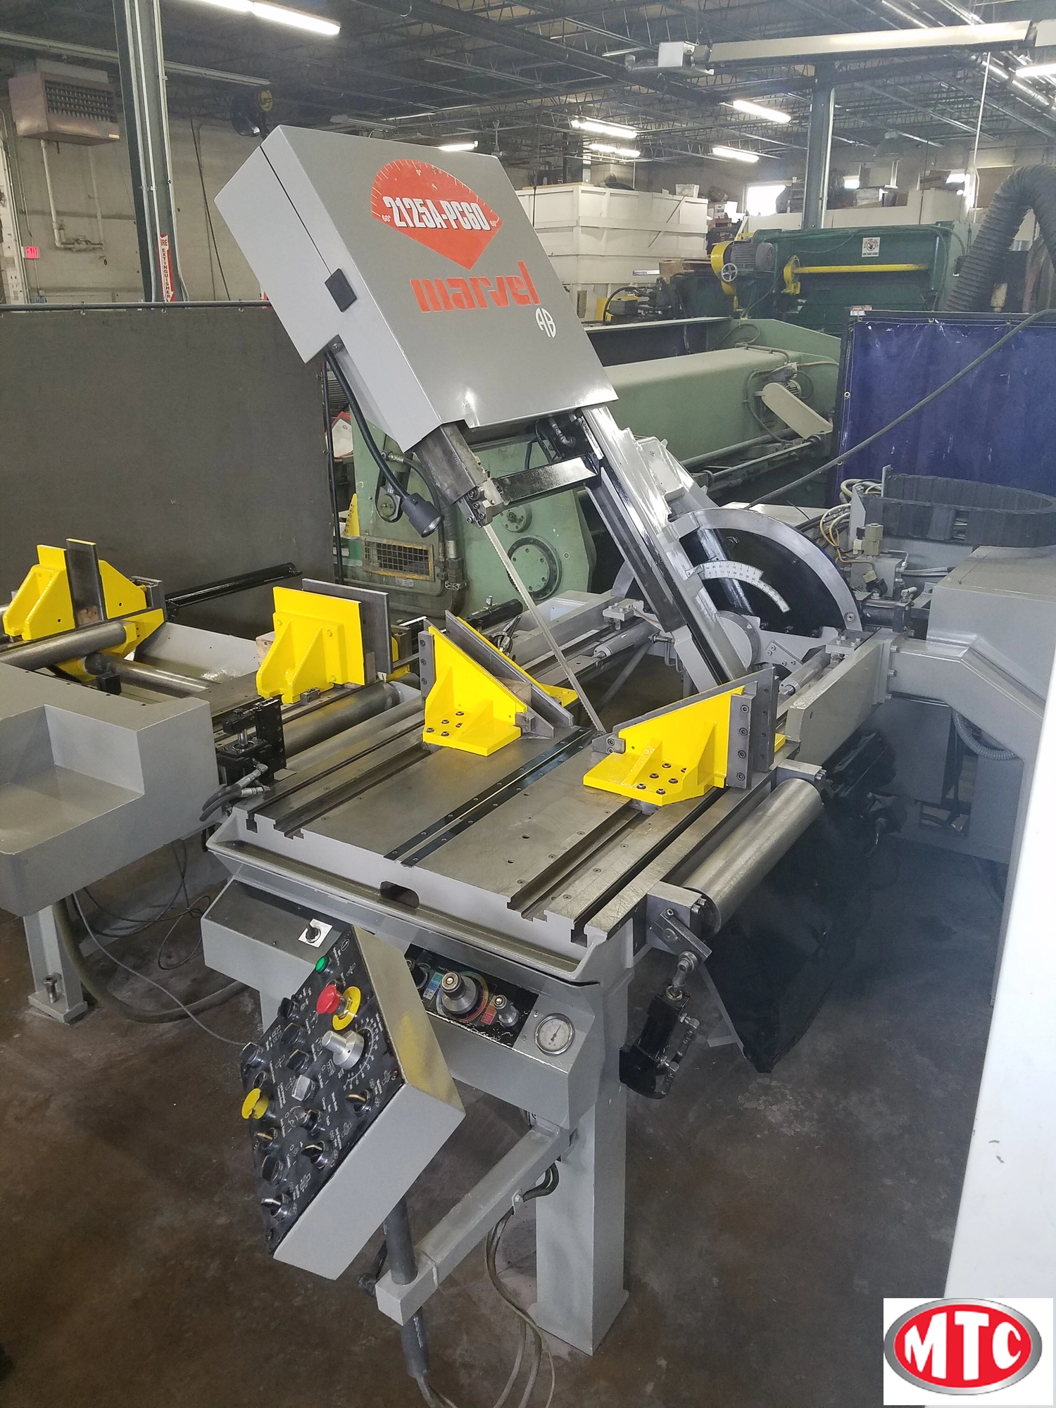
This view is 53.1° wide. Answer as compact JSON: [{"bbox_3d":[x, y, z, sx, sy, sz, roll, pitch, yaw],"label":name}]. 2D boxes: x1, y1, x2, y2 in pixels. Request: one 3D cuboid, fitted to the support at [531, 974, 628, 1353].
[{"bbox_3d":[0.089,0.740,1.722,0.113,0.700,0.115,12,24,31],"label":"support"}]

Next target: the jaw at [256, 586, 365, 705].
[{"bbox_3d":[-0.588,-0.143,2.688,0.305,0.246,0.185,12,24,31],"label":"jaw"}]

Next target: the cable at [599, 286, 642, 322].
[{"bbox_3d":[0.721,-3.105,8.200,0.300,0.280,0.120,1,21,5],"label":"cable"}]

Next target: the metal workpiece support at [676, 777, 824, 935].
[{"bbox_3d":[0.422,0.278,1.996,0.098,0.098,0.518,12,24,31],"label":"metal workpiece support"}]

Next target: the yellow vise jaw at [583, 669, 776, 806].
[{"bbox_3d":[0.258,0.032,1.988,0.360,0.210,0.271,12,24,31],"label":"yellow vise jaw"}]

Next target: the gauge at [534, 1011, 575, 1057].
[{"bbox_3d":[0.042,0.478,1.518,0.061,0.027,0.061,12,56,31],"label":"gauge"}]

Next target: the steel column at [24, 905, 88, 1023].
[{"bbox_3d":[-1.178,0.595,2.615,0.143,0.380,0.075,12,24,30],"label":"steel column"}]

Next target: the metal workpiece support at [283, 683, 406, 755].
[{"bbox_3d":[-0.519,0.069,2.579,0.097,0.098,0.523,12,24,31],"label":"metal workpiece support"}]

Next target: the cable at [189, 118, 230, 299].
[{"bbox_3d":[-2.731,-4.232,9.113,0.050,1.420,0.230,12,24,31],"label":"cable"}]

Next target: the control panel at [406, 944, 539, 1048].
[{"bbox_3d":[-0.113,0.426,1.596,0.243,0.057,0.093,12,56,31],"label":"control panel"}]

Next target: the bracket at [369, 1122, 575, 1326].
[{"bbox_3d":[-0.058,0.699,1.484,0.045,0.046,0.402,13,25,32],"label":"bracket"}]

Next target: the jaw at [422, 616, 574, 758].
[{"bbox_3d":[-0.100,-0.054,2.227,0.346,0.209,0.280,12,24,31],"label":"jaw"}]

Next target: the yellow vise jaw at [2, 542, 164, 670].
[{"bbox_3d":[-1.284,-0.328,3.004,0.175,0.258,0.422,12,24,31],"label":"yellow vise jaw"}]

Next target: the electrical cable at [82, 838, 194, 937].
[{"bbox_3d":[-1.046,0.521,2.879,0.175,0.315,0.306,12,24,31],"label":"electrical cable"}]

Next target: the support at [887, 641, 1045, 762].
[{"bbox_3d":[1.161,-0.011,2.739,0.425,0.250,0.157,12,24,31],"label":"support"}]

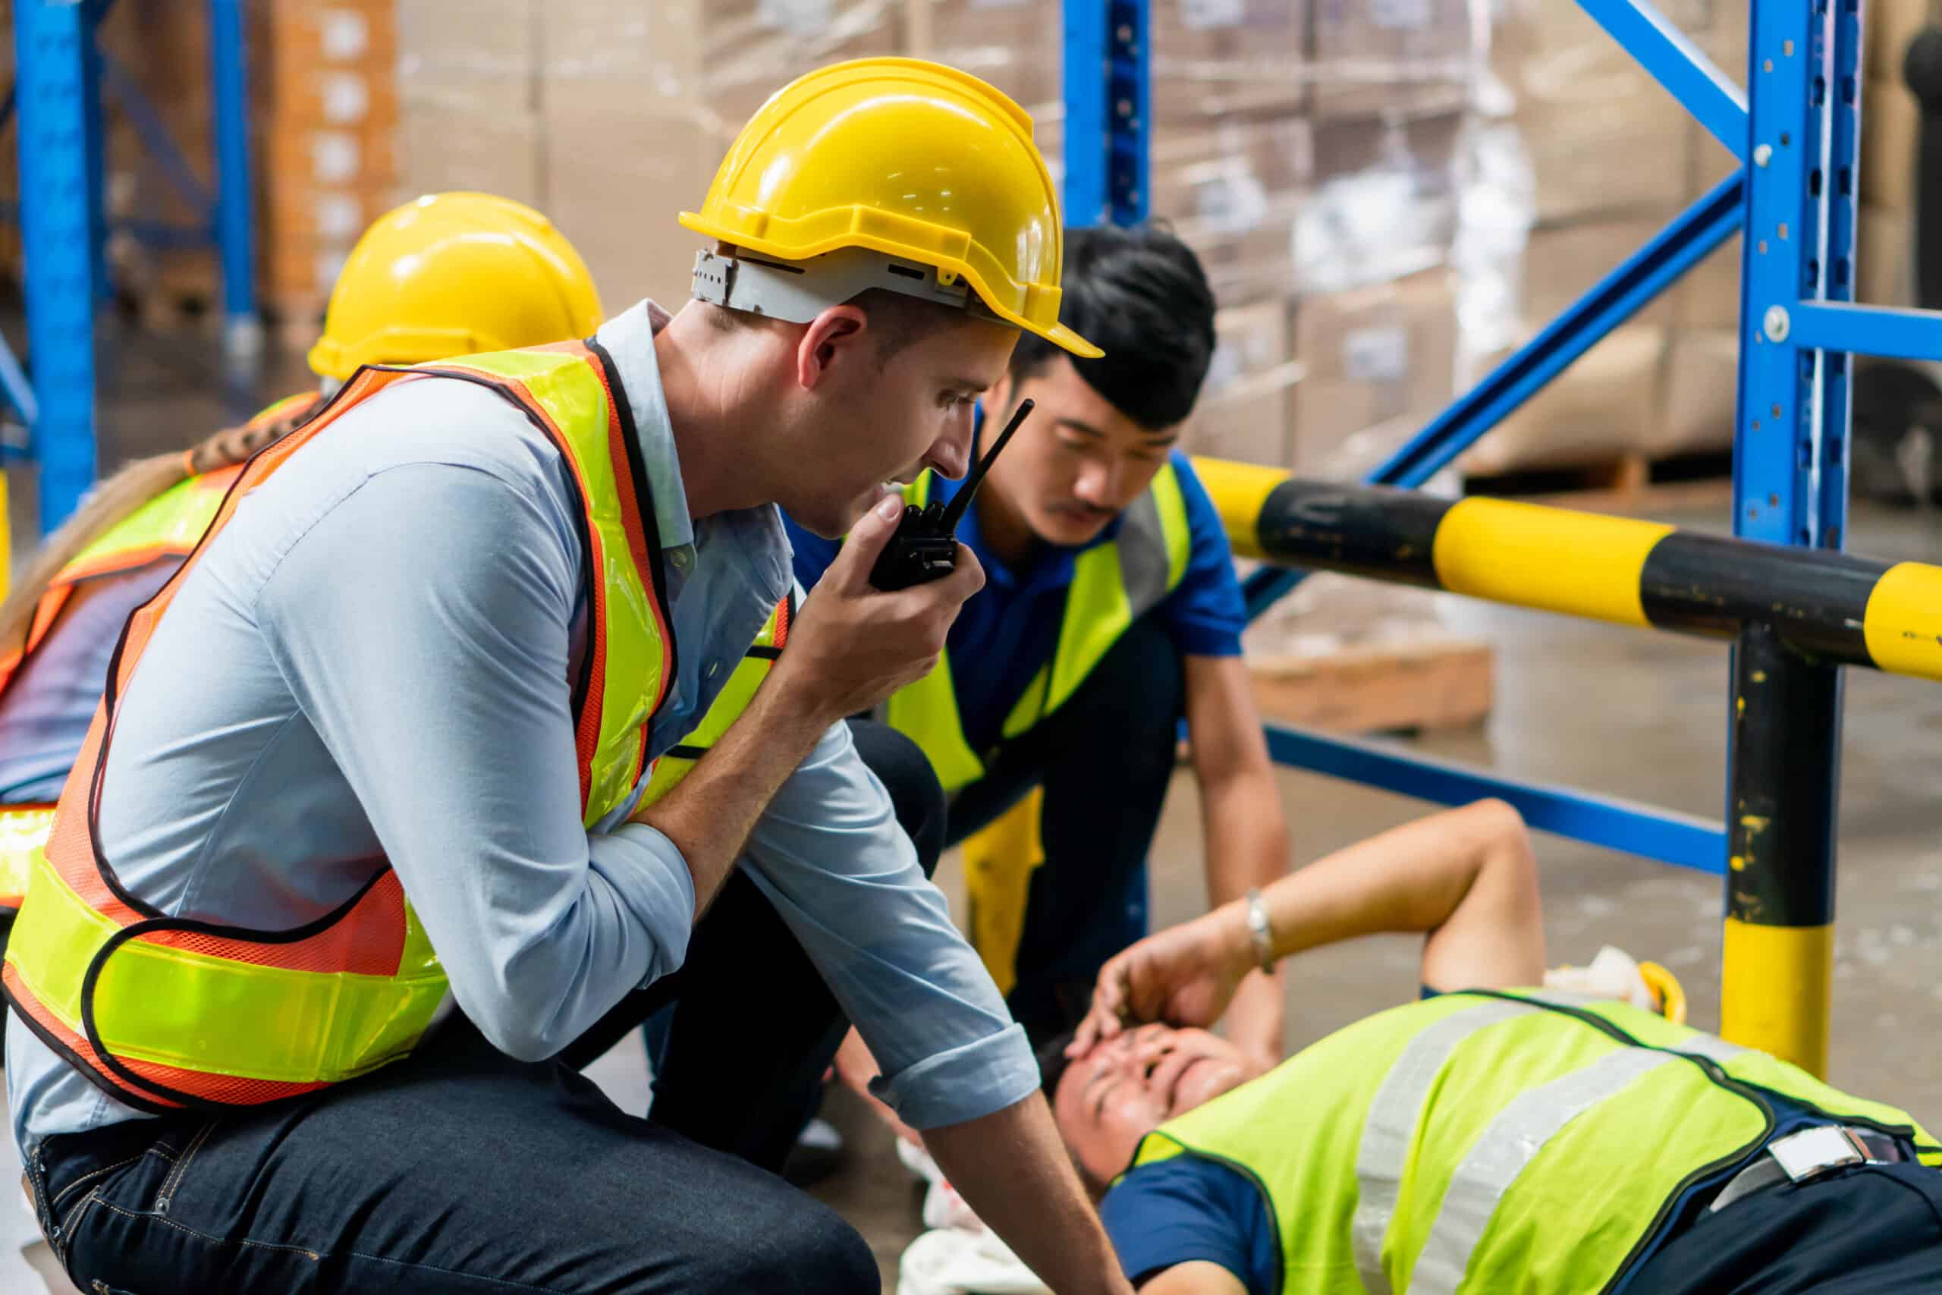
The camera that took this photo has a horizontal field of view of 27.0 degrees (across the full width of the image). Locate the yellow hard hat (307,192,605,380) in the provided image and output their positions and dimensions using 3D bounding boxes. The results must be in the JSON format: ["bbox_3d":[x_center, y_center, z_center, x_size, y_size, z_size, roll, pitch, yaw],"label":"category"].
[{"bbox_3d":[-0.377,-0.262,3.060,0.285,0.165,0.220,8,12,22],"label":"yellow hard hat"}]

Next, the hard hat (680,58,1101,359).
[{"bbox_3d":[-0.035,-0.285,2.560,0.285,0.165,0.220,15,8,-8],"label":"hard hat"}]

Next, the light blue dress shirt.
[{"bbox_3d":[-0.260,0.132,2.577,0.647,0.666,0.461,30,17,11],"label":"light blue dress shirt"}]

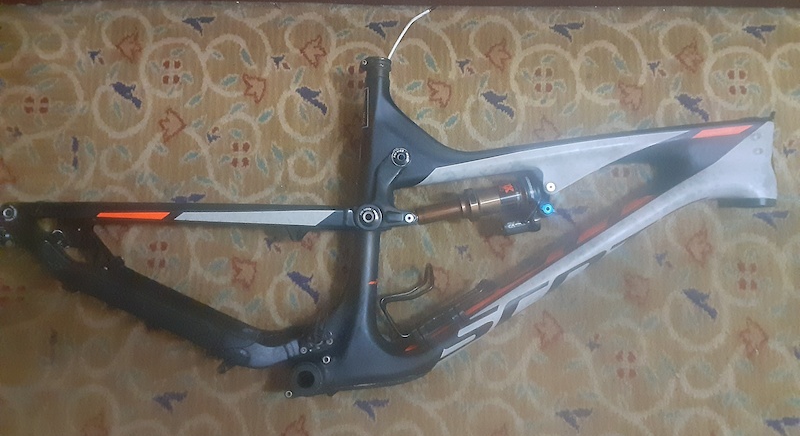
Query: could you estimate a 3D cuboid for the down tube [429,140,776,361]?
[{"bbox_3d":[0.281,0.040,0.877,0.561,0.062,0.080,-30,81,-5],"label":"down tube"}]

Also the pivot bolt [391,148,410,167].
[{"bbox_3d":[0.001,-0.083,0.857,0.026,0.012,0.026,0,81,2],"label":"pivot bolt"}]

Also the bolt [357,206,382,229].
[{"bbox_3d":[-0.041,-0.001,0.838,0.032,0.013,0.032,0,81,2],"label":"bolt"}]

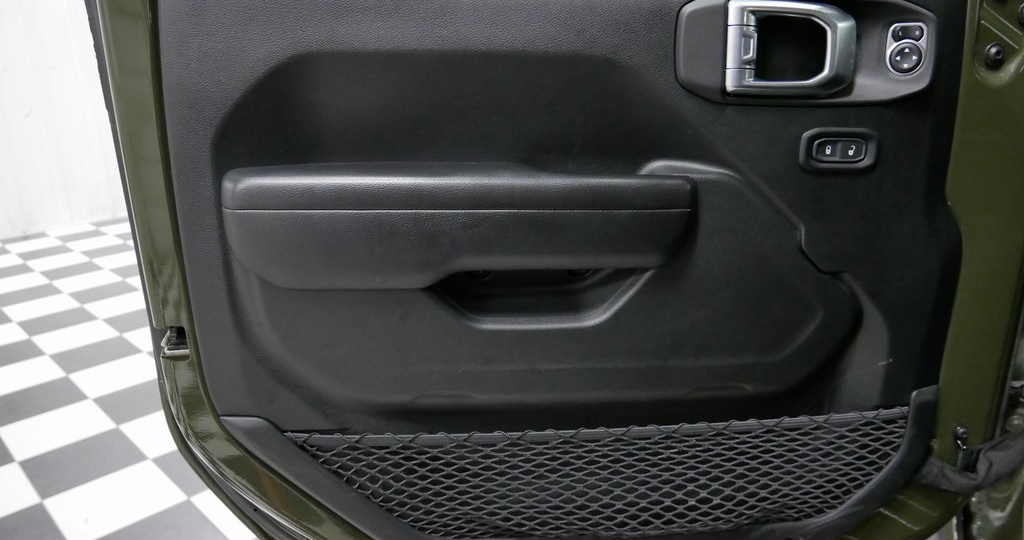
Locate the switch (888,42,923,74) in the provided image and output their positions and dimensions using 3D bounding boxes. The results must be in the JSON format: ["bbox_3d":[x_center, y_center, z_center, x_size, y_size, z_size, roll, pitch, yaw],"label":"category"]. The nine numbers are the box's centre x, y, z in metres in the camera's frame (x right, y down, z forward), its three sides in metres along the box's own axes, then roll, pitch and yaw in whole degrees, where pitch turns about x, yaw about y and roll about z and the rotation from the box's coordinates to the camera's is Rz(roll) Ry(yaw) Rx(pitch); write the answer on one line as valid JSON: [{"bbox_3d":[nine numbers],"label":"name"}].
[{"bbox_3d":[0.429,-0.231,0.774,0.034,0.034,0.013,-1,18,4],"label":"switch"}]

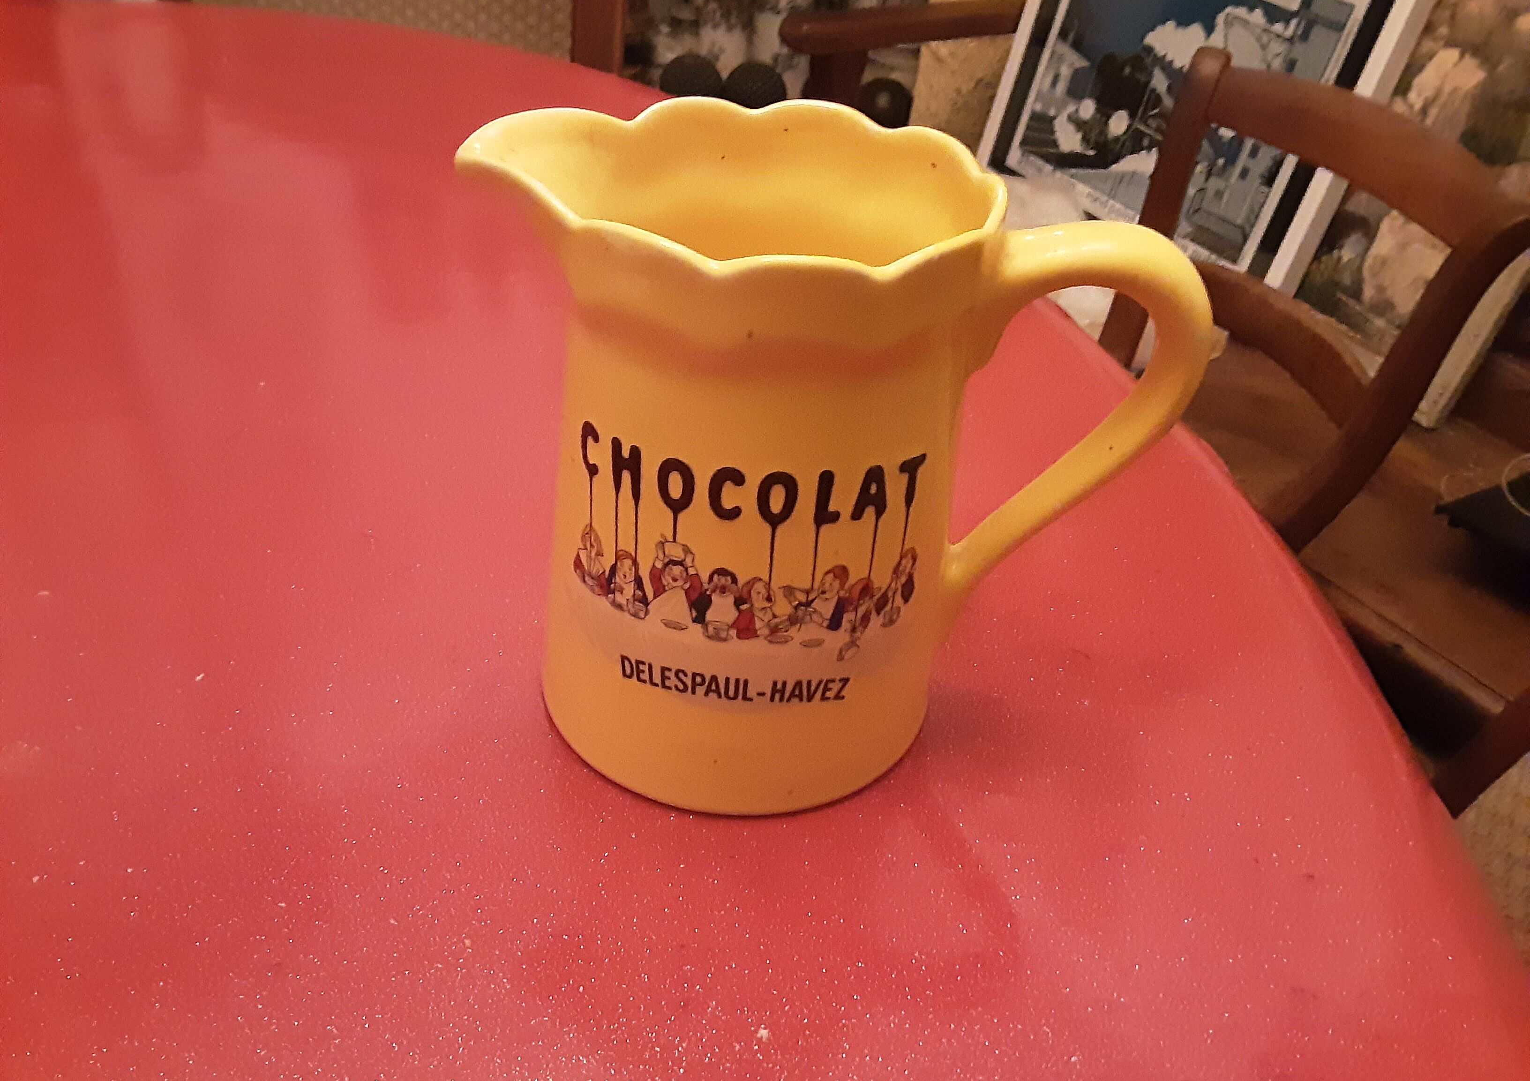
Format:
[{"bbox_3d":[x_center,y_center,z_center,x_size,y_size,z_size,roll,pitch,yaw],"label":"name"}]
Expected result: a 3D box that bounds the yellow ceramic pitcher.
[{"bbox_3d":[0.015,-0.023,0.349,0.191,0.164,0.124,6,36,2],"label":"yellow ceramic pitcher"}]

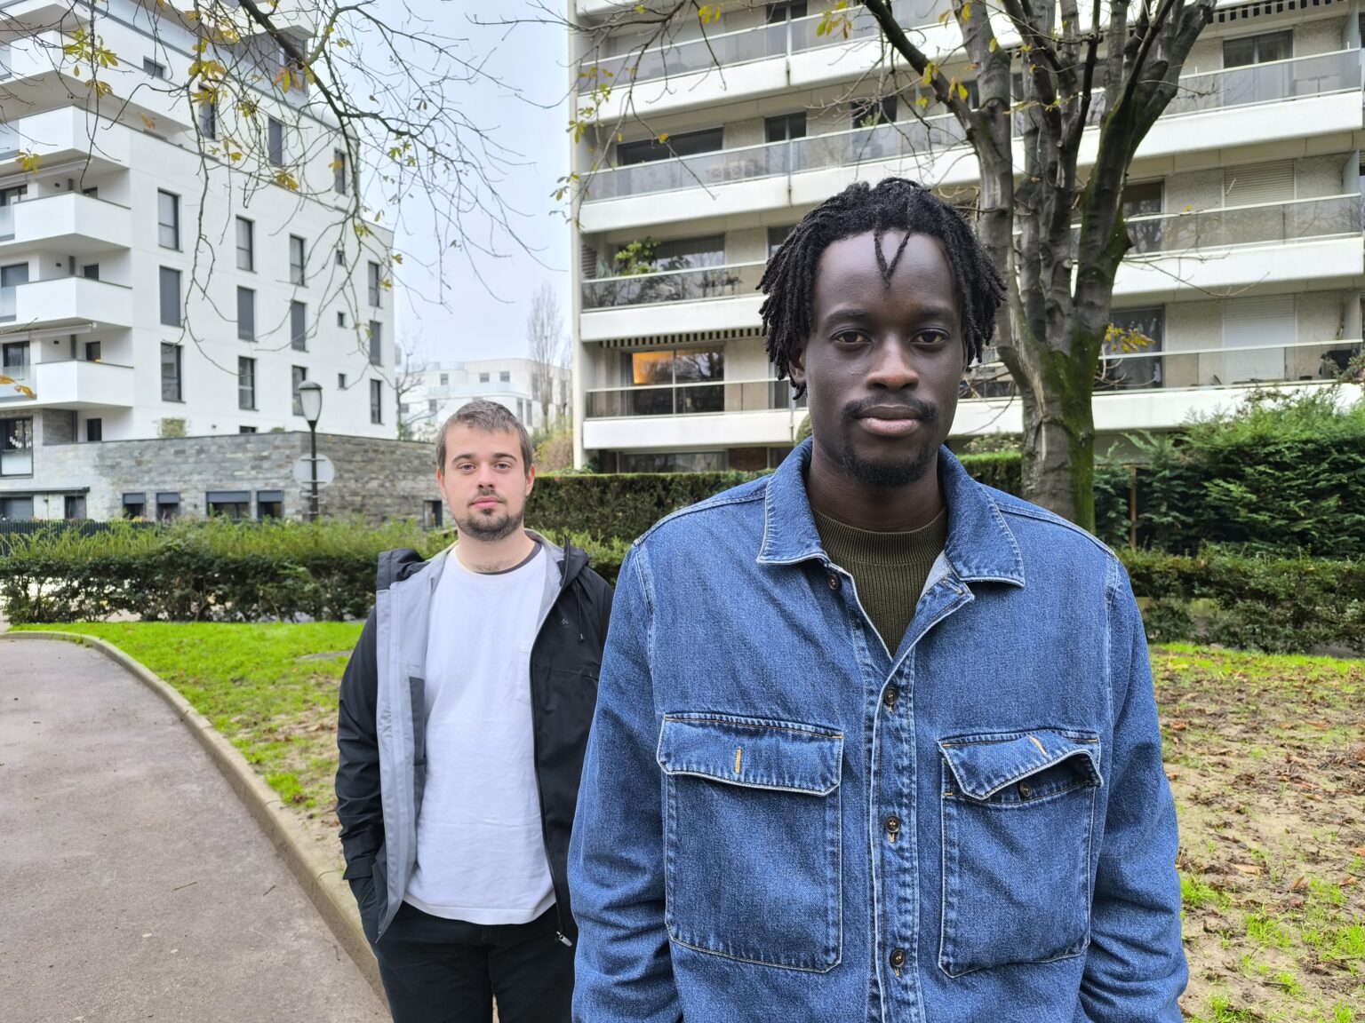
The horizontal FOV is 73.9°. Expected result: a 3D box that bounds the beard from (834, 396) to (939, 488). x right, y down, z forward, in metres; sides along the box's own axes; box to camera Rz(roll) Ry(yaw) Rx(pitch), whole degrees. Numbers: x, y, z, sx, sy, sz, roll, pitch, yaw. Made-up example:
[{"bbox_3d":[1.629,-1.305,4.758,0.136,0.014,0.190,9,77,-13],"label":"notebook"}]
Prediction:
[{"bbox_3d":[0.177,-0.060,0.788,0.091,0.081,0.060,-1,0,9],"label":"beard"}]

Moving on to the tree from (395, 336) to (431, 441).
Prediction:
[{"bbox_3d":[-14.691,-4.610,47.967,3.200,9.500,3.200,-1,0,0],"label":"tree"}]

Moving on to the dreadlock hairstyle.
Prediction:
[{"bbox_3d":[0.194,-0.217,0.878,0.235,0.215,0.230,-1,0,9],"label":"dreadlock hairstyle"}]

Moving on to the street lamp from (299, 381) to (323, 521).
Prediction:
[{"bbox_3d":[-6.140,-0.324,14.998,0.400,3.650,0.400,-1,0,0],"label":"street lamp"}]

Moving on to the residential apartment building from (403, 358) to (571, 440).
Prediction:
[{"bbox_3d":[-21.566,-6.974,98.950,20.000,16.000,13.000,0,0,21],"label":"residential apartment building"}]

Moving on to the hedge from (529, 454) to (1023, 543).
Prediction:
[{"bbox_3d":[1.205,0.350,14.803,8.700,2.150,0.950,0,0,21],"label":"hedge"}]

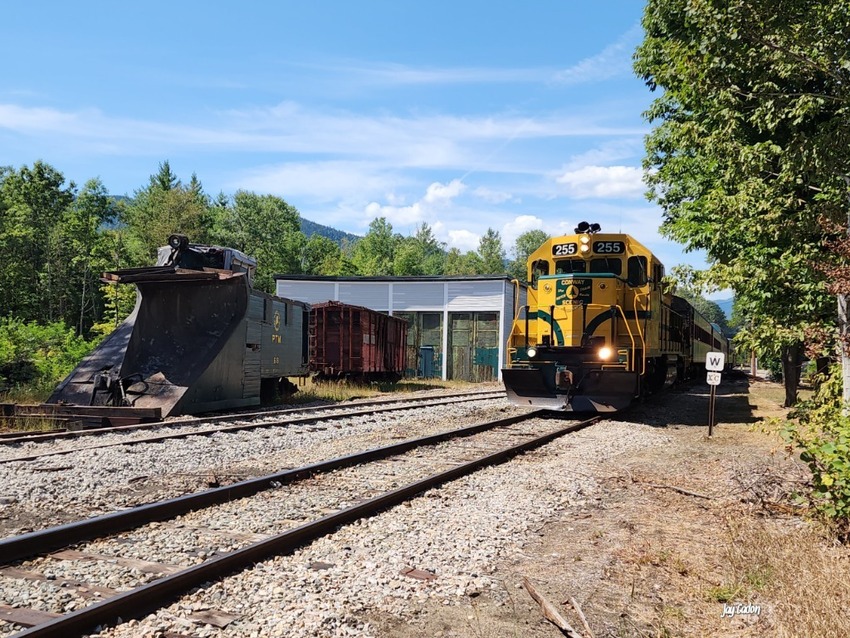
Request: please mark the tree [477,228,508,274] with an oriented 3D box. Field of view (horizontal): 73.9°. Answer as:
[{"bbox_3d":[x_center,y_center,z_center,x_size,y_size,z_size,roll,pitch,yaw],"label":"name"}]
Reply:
[{"bbox_3d":[8.201,-2.390,70.305,4.400,17.720,4.400,1,-4,0],"label":"tree"}]

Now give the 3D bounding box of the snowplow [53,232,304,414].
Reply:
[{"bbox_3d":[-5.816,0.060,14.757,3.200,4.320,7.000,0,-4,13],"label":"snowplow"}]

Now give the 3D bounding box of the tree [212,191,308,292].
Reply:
[{"bbox_3d":[-15.109,-3.336,50.301,8.000,16.300,8.000,1,-4,0],"label":"tree"}]

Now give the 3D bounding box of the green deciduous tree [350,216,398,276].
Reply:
[{"bbox_3d":[-6.006,-3.027,66.323,6.000,18.030,6.000,1,-4,0],"label":"green deciduous tree"}]

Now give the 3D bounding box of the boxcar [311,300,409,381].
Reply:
[{"bbox_3d":[-3.673,1.708,34.633,2.950,4.500,11.000,0,-4,11],"label":"boxcar"}]

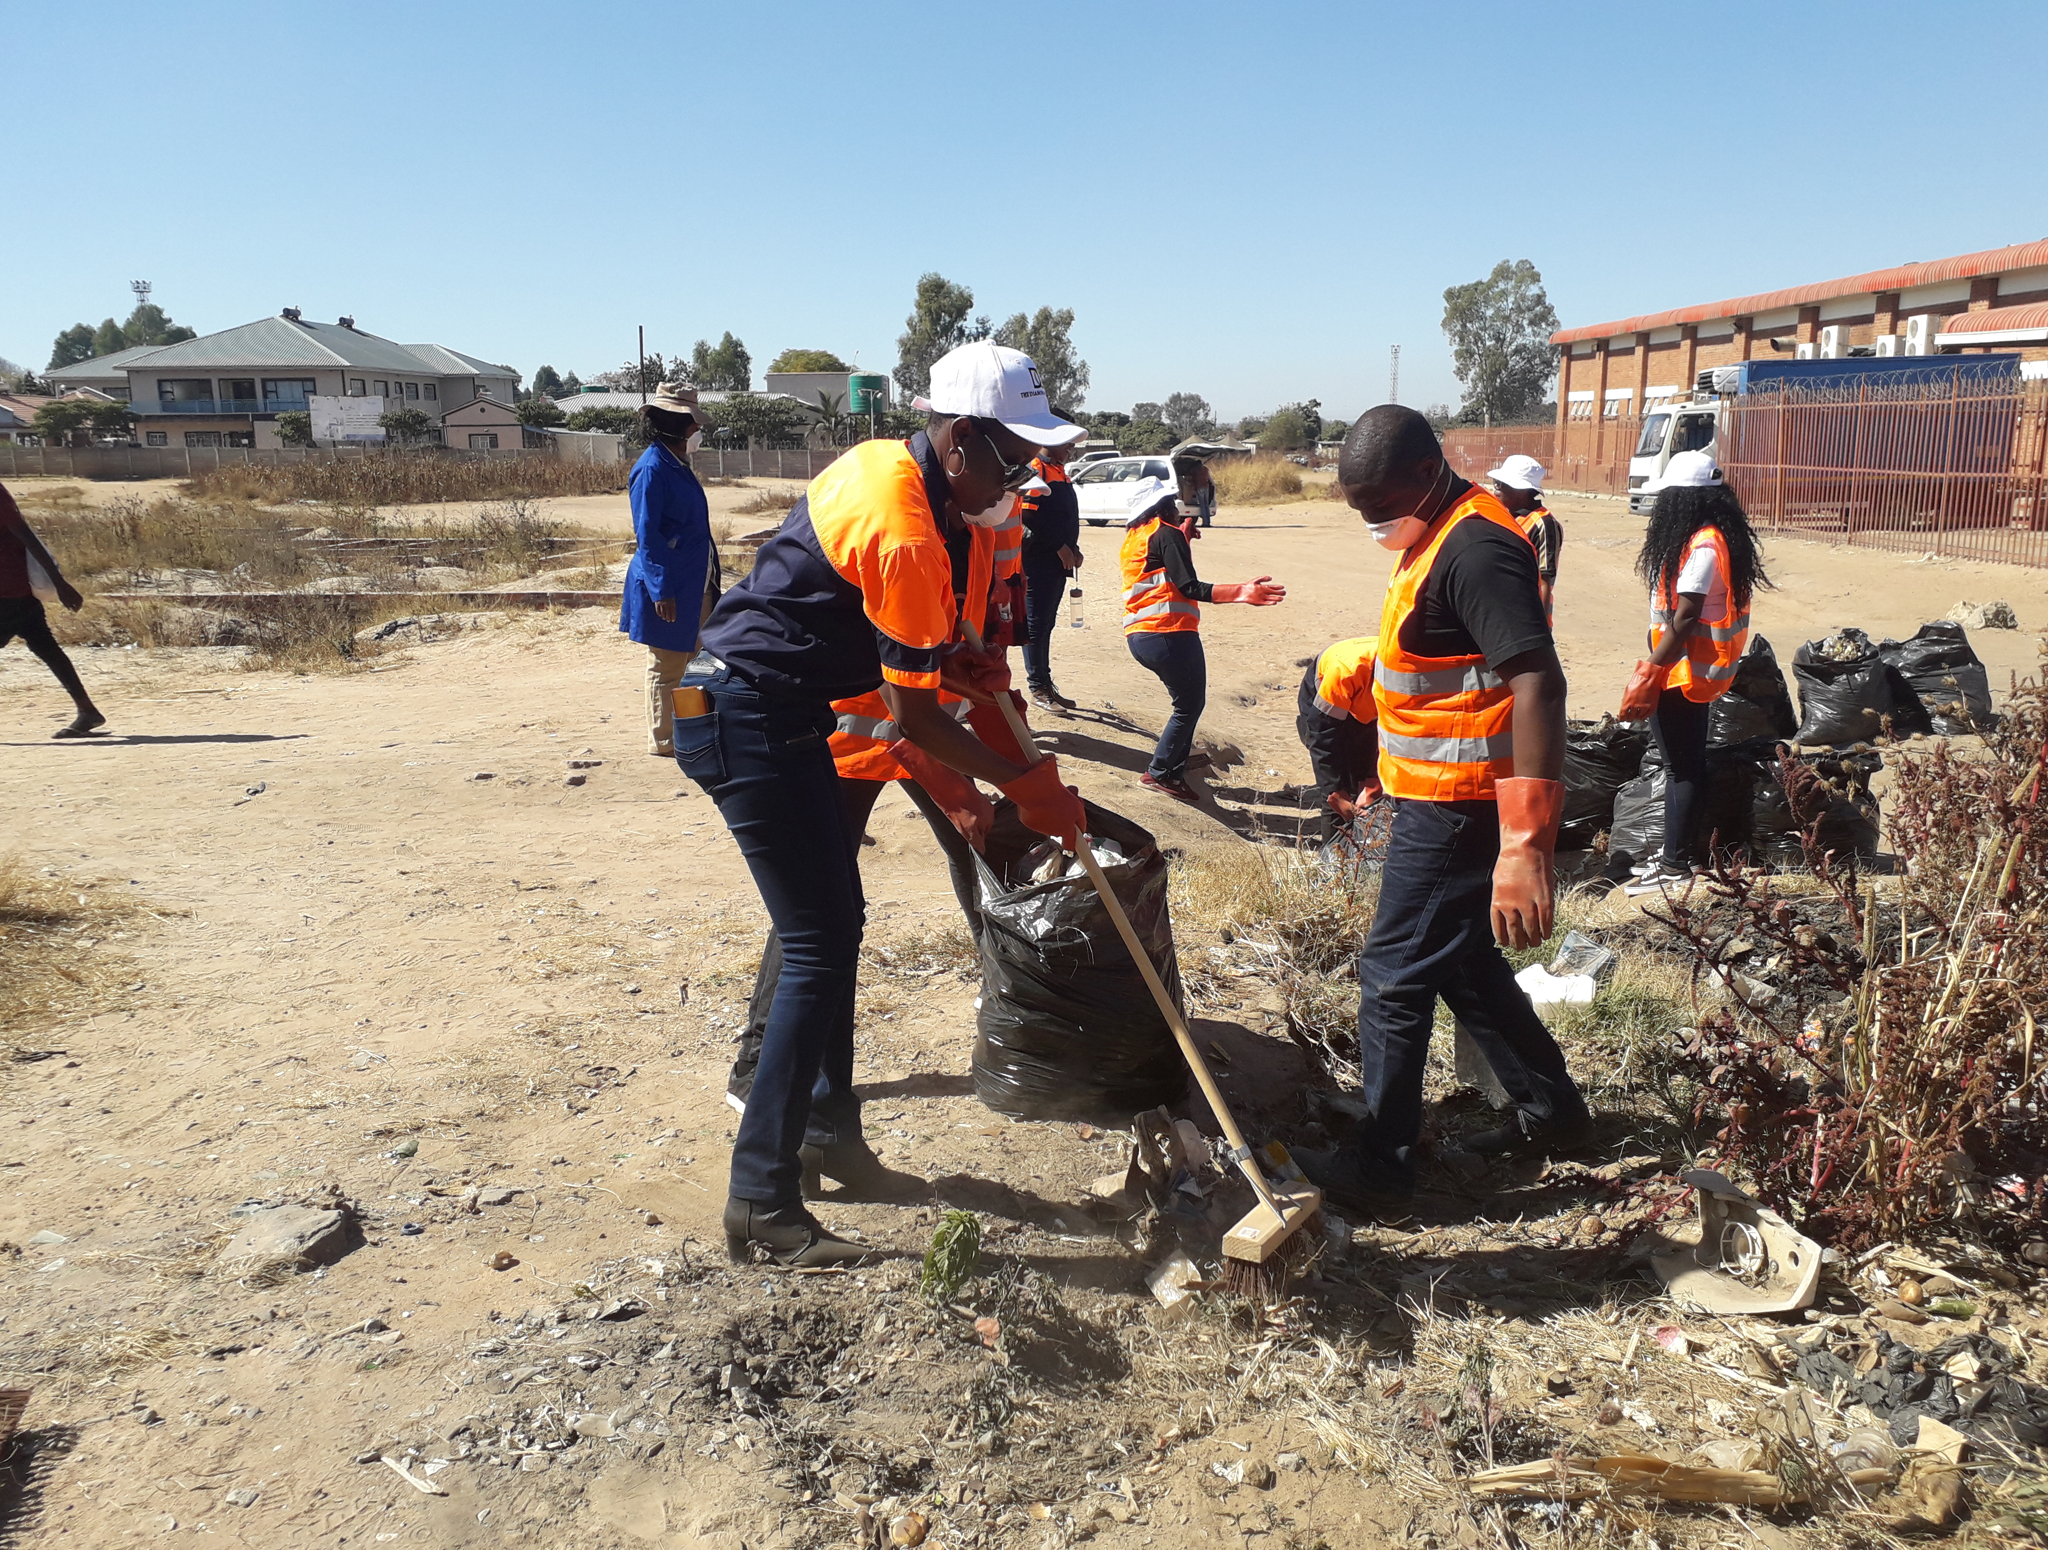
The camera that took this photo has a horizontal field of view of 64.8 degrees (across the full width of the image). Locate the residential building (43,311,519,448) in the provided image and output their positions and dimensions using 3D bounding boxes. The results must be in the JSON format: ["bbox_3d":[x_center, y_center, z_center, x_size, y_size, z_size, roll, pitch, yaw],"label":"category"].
[{"bbox_3d":[-51.868,-25.361,106.952,26.000,9.300,22.000,-1,12,0],"label":"residential building"}]

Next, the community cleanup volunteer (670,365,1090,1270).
[{"bbox_3d":[-0.260,0.064,2.901,0.710,1.600,0.480,-1,12,-4],"label":"community cleanup volunteer"}]

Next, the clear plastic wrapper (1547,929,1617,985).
[{"bbox_3d":[1.716,0.545,4.960,0.210,0.140,0.150,4,12,20],"label":"clear plastic wrapper"}]

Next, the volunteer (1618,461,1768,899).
[{"bbox_3d":[2.432,-0.343,5.872,0.560,1.640,0.500,3,13,17],"label":"volunteer"}]

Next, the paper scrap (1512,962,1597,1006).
[{"bbox_3d":[1.502,0.603,4.579,0.250,0.080,0.190,0,12,3],"label":"paper scrap"}]

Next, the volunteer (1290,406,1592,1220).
[{"bbox_3d":[0.860,0.110,3.336,0.600,1.700,0.530,-2,12,-6],"label":"volunteer"}]

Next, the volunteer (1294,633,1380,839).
[{"bbox_3d":[1.493,-0.192,7.361,0.650,0.950,0.520,2,12,10],"label":"volunteer"}]

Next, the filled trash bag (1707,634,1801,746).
[{"bbox_3d":[3.931,-0.460,8.751,0.560,0.600,0.520,5,13,23],"label":"filled trash bag"}]

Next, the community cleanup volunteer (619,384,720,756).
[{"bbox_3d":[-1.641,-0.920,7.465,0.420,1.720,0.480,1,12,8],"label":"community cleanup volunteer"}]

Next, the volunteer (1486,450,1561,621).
[{"bbox_3d":[2.573,-0.815,8.326,0.480,1.650,0.500,3,12,16],"label":"volunteer"}]

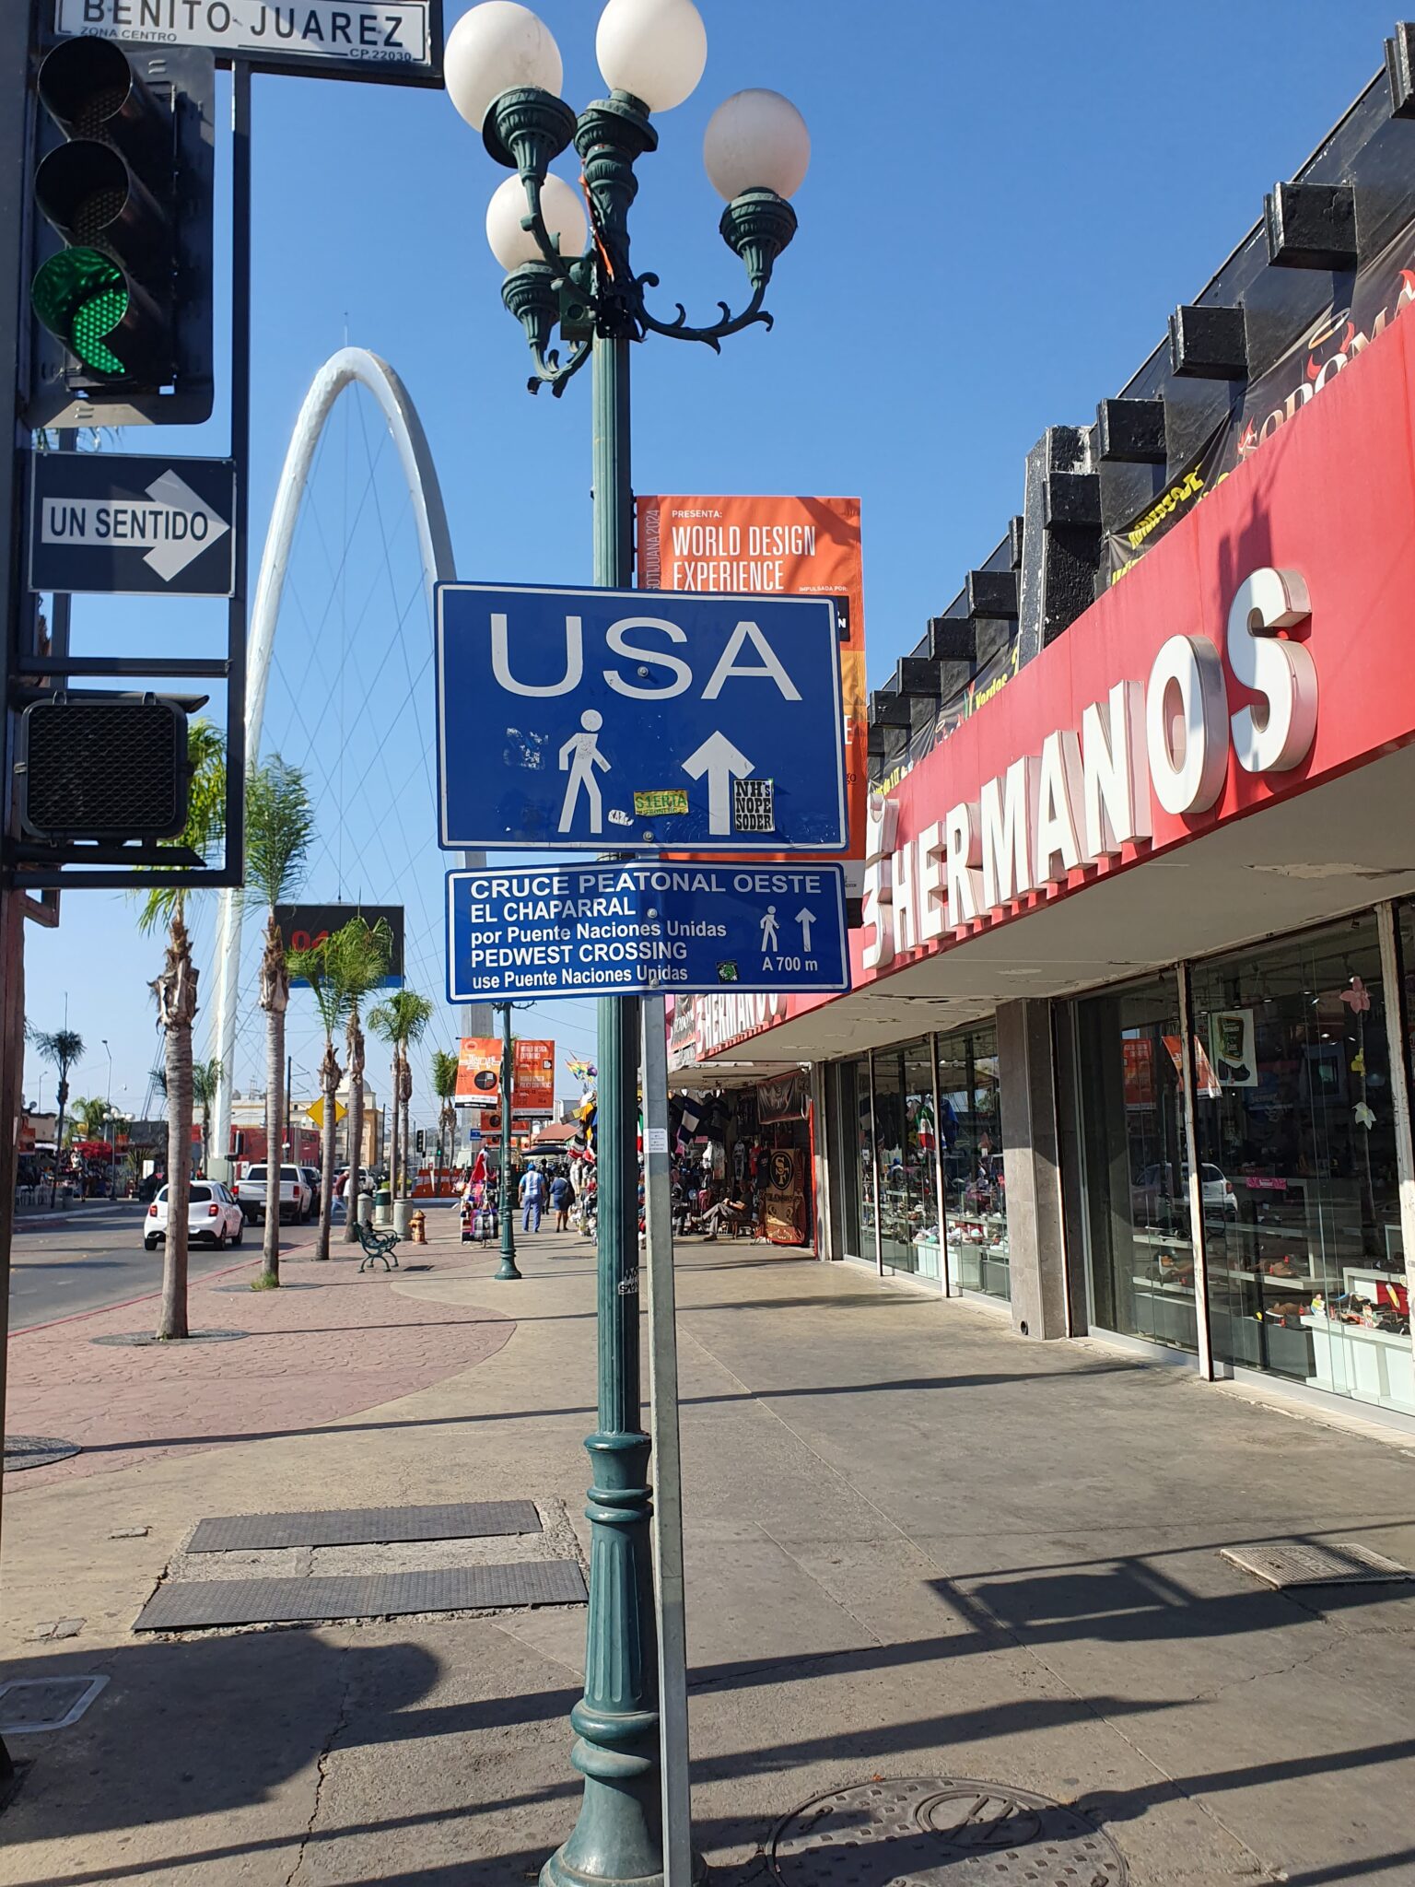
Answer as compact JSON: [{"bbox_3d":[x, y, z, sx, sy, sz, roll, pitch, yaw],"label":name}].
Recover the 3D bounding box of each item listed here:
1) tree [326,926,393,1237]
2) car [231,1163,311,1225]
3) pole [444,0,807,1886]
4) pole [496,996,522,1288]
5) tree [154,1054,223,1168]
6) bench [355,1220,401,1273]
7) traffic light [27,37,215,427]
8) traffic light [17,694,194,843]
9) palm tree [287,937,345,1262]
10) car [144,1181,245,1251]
[{"bbox_3d":[-7.370,2.833,29.924,1.350,6.800,1.350,0,-9,-8],"label":"tree"},{"bbox_3d":[-14.140,8.095,46.424,2.000,1.900,5.600,0,-9,-12],"label":"car"},{"bbox_3d":[-0.185,-0.242,3.492,0.970,4.720,0.970,0,-9,-8],"label":"pole"},{"bbox_3d":[-2.778,2.259,19.799,0.950,4.720,0.950,0,-9,-8],"label":"pole"},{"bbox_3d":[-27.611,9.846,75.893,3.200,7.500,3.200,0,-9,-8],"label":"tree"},{"bbox_3d":[-4.994,4.595,21.735,0.620,0.780,1.450,0,-9,-8],"label":"bench"},{"bbox_3d":[-1.827,-2.200,4.420,0.600,1.320,0.450,-1,-9,-1],"label":"traffic light"},{"bbox_3d":[-1.804,-0.508,4.299,0.510,0.460,0.220,-1,-9,-5],"label":"traffic light"},{"bbox_3d":[-6.571,2.603,24.185,1.150,5.500,1.150,0,-9,-8],"label":"palm tree"},{"bbox_3d":[-11.496,6.089,32.153,1.680,1.520,3.800,0,-9,-9],"label":"car"}]

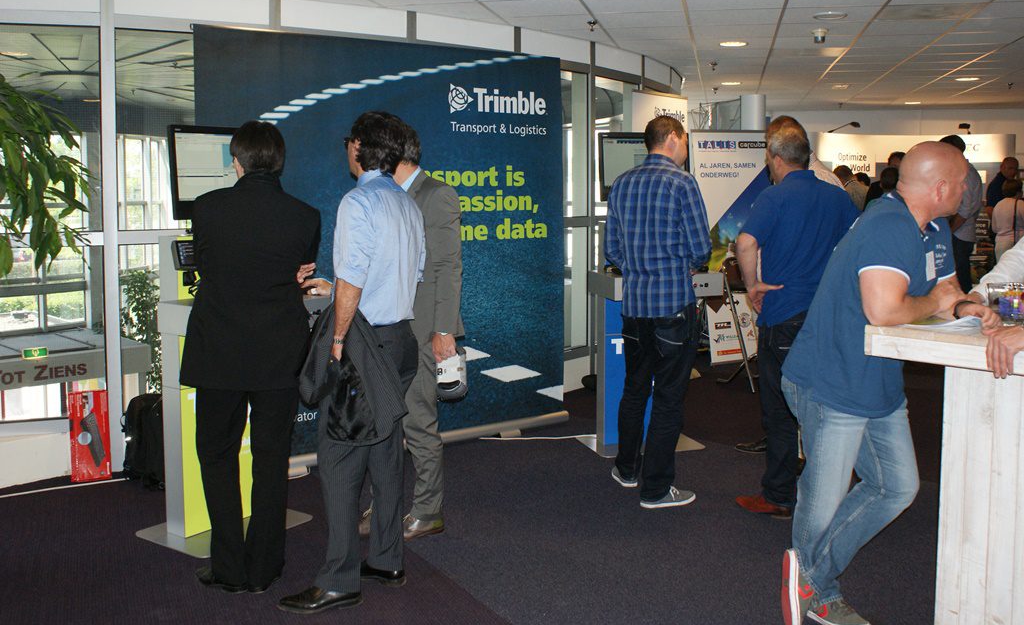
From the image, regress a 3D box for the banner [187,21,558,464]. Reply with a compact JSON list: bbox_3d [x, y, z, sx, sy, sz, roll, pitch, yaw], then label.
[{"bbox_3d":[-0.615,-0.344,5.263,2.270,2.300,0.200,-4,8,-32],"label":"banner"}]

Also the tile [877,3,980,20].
[{"bbox_3d":[2.603,-1.886,5.870,0.580,0.020,0.580,2,8,13],"label":"tile"}]

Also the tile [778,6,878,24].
[{"bbox_3d":[2.026,-1.907,5.999,0.580,0.020,0.580,2,8,13],"label":"tile"}]

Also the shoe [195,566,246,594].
[{"bbox_3d":[-1.115,0.998,3.604,0.280,0.095,0.098,5,8,32],"label":"shoe"}]

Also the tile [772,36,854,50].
[{"bbox_3d":[2.340,-2.100,7.318,0.600,0.020,0.600,2,8,13],"label":"tile"}]

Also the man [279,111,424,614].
[{"bbox_3d":[-0.582,0.176,3.442,0.480,1.770,0.530,6,9,39],"label":"man"}]

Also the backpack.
[{"bbox_3d":[-1.925,0.653,4.943,0.280,0.490,0.340,3,8,18],"label":"backpack"}]

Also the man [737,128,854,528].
[{"bbox_3d":[1.323,0.026,4.359,0.570,1.830,0.440,-2,7,-18],"label":"man"}]

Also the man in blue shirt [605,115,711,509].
[{"bbox_3d":[0.703,-0.021,4.648,0.520,1.840,0.500,2,7,15],"label":"man in blue shirt"}]

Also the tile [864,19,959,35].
[{"bbox_3d":[2.773,-1.988,6.520,0.600,0.020,0.600,2,8,13],"label":"tile"}]

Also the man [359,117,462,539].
[{"bbox_3d":[-0.435,0.095,4.061,0.460,1.820,0.540,-5,9,-34],"label":"man"}]

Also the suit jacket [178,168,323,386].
[{"bbox_3d":[-1.000,-0.117,3.592,0.500,0.810,0.360,-3,9,-25],"label":"suit jacket"}]

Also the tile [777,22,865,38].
[{"bbox_3d":[2.156,-1.985,6.568,0.580,0.020,0.580,2,8,13],"label":"tile"}]

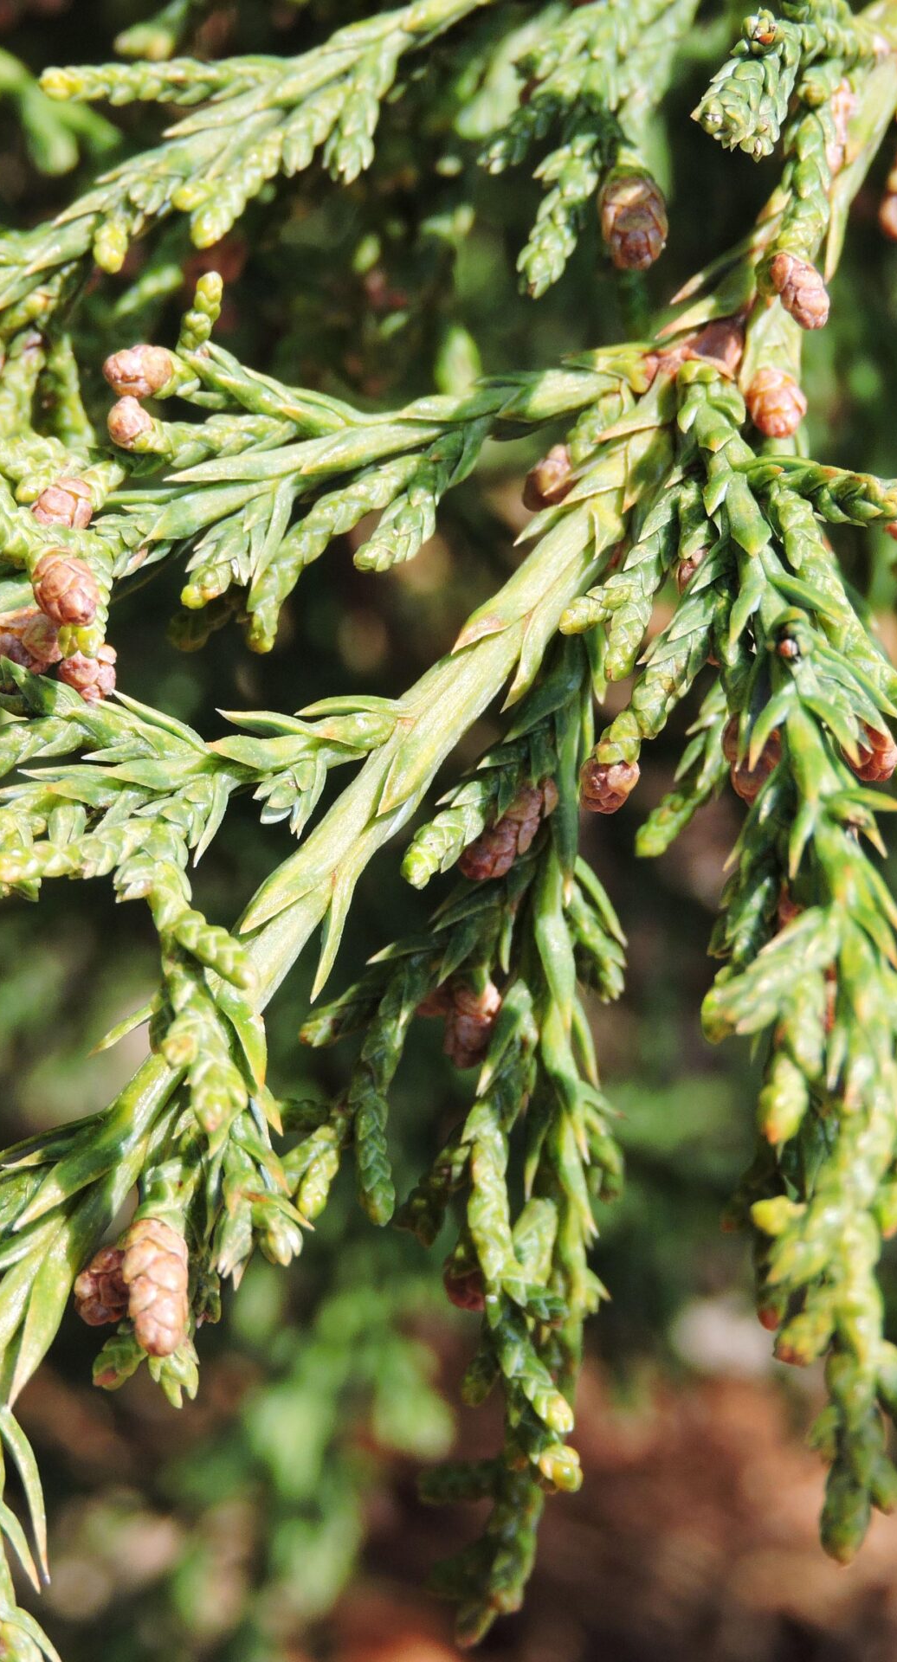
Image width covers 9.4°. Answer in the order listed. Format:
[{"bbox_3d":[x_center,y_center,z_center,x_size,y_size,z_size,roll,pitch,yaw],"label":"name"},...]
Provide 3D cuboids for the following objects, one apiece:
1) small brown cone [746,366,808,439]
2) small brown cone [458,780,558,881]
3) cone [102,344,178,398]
[{"bbox_3d":[0.020,-0.026,0.330,0.003,0.004,0.003,-13,-23,0],"label":"small brown cone"},{"bbox_3d":[0.004,0.000,0.335,0.004,0.007,0.004,38,6,0],"label":"small brown cone"},{"bbox_3d":[-0.019,-0.028,0.335,0.005,0.003,0.003,-9,0,-24],"label":"cone"}]

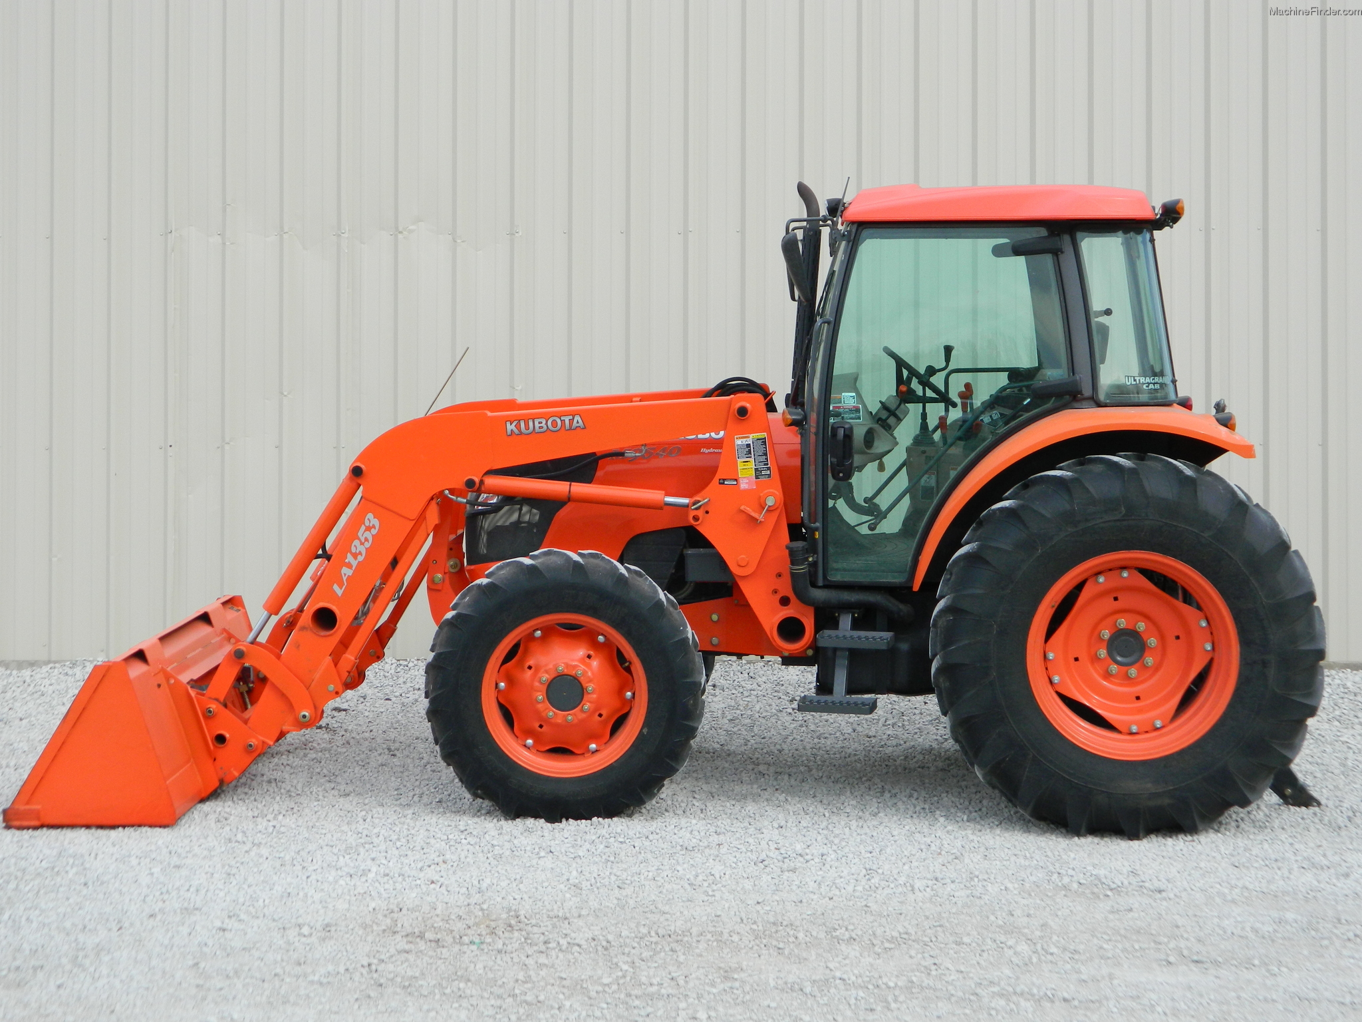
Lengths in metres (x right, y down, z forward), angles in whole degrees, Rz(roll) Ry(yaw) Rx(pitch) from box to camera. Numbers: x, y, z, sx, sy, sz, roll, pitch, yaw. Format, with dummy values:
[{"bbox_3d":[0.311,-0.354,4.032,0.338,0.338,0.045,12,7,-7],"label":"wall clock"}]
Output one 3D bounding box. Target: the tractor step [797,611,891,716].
[{"bbox_3d":[0.668,0.608,11.134,0.380,0.410,0.250,1,5,9],"label":"tractor step"}]

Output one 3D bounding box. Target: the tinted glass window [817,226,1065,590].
[{"bbox_3d":[1.059,-0.419,11.011,0.980,1.430,0.080,0,2,3],"label":"tinted glass window"}]

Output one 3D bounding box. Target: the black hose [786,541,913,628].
[{"bbox_3d":[0.681,0.292,11.130,0.500,0.330,0.170,0,4,4],"label":"black hose"}]

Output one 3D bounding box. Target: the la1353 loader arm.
[{"bbox_3d":[-1.032,0.316,11.894,3.210,1.720,2.160,0,5,3],"label":"la1353 loader arm"}]

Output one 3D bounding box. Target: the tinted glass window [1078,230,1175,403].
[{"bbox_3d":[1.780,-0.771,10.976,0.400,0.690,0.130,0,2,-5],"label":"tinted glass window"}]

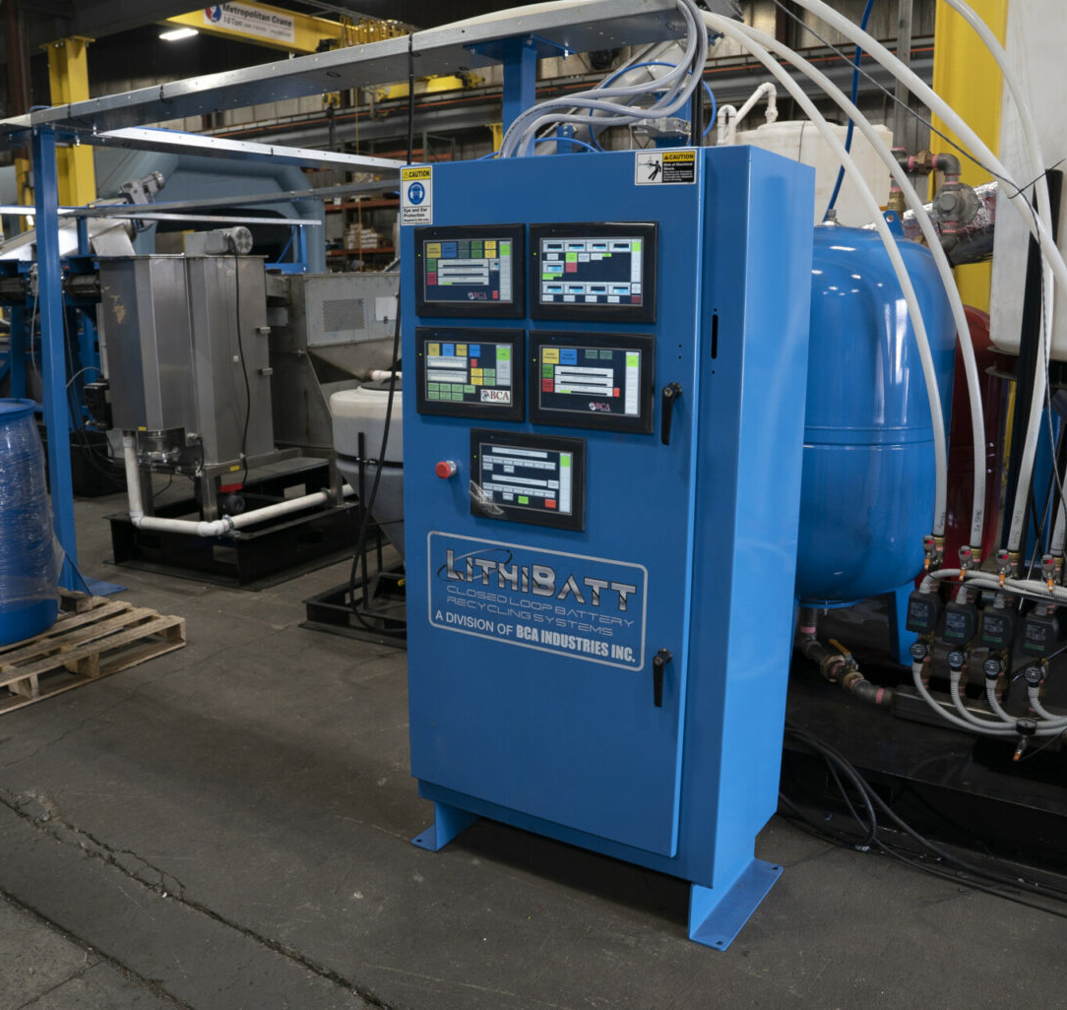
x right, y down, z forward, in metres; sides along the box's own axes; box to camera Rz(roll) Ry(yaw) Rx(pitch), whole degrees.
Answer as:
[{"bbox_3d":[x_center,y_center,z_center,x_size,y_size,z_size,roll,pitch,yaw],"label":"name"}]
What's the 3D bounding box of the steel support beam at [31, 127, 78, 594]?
[{"bbox_3d":[-2.212,-0.623,4.669,0.078,2.141,0.078,7,14,31],"label":"steel support beam"}]

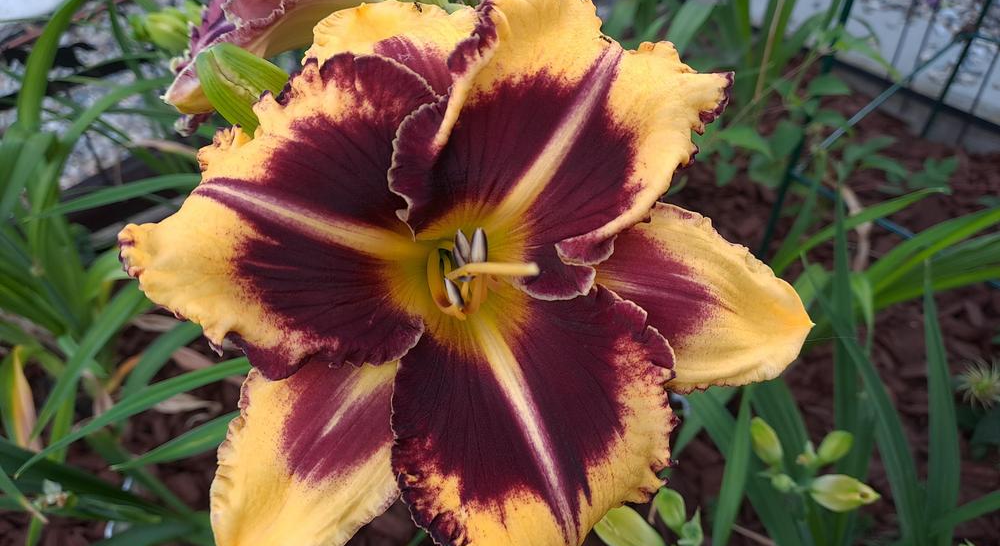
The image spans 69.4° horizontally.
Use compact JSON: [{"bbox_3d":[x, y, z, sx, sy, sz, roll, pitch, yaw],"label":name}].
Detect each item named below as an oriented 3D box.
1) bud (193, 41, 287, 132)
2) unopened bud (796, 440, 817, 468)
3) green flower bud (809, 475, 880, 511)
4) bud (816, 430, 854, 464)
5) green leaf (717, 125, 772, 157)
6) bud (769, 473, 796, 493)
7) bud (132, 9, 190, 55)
[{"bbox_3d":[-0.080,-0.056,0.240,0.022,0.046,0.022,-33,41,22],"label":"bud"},{"bbox_3d":[0.151,0.089,0.355,0.009,0.013,0.009,6,43,24],"label":"unopened bud"},{"bbox_3d":[0.191,0.122,0.400,0.043,0.020,0.020,-1,74,37],"label":"green flower bud"},{"bbox_3d":[0.185,0.097,0.400,0.015,0.026,0.015,-9,46,-50],"label":"bud"},{"bbox_3d":[0.322,-0.173,0.950,0.065,0.020,0.045,15,44,15],"label":"green leaf"},{"bbox_3d":[0.165,0.122,0.420,0.015,0.009,0.009,27,33,-27],"label":"bud"},{"bbox_3d":[-0.175,-0.127,0.380,0.018,0.036,0.018,-51,47,-2],"label":"bud"}]

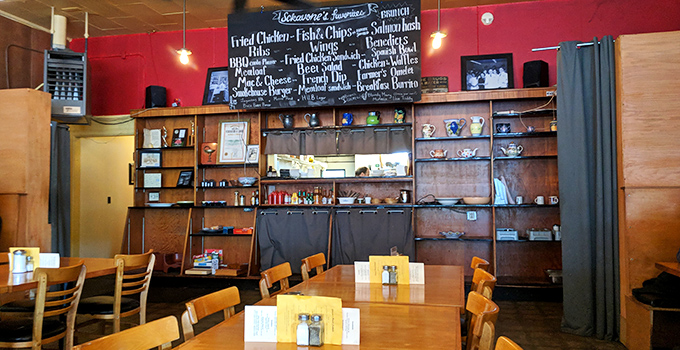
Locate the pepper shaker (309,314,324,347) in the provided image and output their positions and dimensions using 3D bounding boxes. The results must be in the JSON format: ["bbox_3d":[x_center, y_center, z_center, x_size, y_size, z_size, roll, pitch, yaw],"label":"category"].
[{"bbox_3d":[-0.076,0.513,1.695,0.039,0.103,0.039,-1,-2,13],"label":"pepper shaker"}]

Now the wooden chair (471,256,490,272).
[{"bbox_3d":[0.665,0.945,3.199,0.510,0.840,0.430,-1,-2,11],"label":"wooden chair"}]

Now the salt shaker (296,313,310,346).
[{"bbox_3d":[-0.117,0.514,1.703,0.039,0.103,0.039,-1,-2,13],"label":"salt shaker"}]

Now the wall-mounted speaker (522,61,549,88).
[{"bbox_3d":[2.368,-1.212,6.176,0.200,0.335,0.225,2,-3,-40],"label":"wall-mounted speaker"}]

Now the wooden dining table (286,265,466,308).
[{"bbox_3d":[0.257,0.987,2.938,0.900,0.750,1.260,-1,-2,13],"label":"wooden dining table"}]

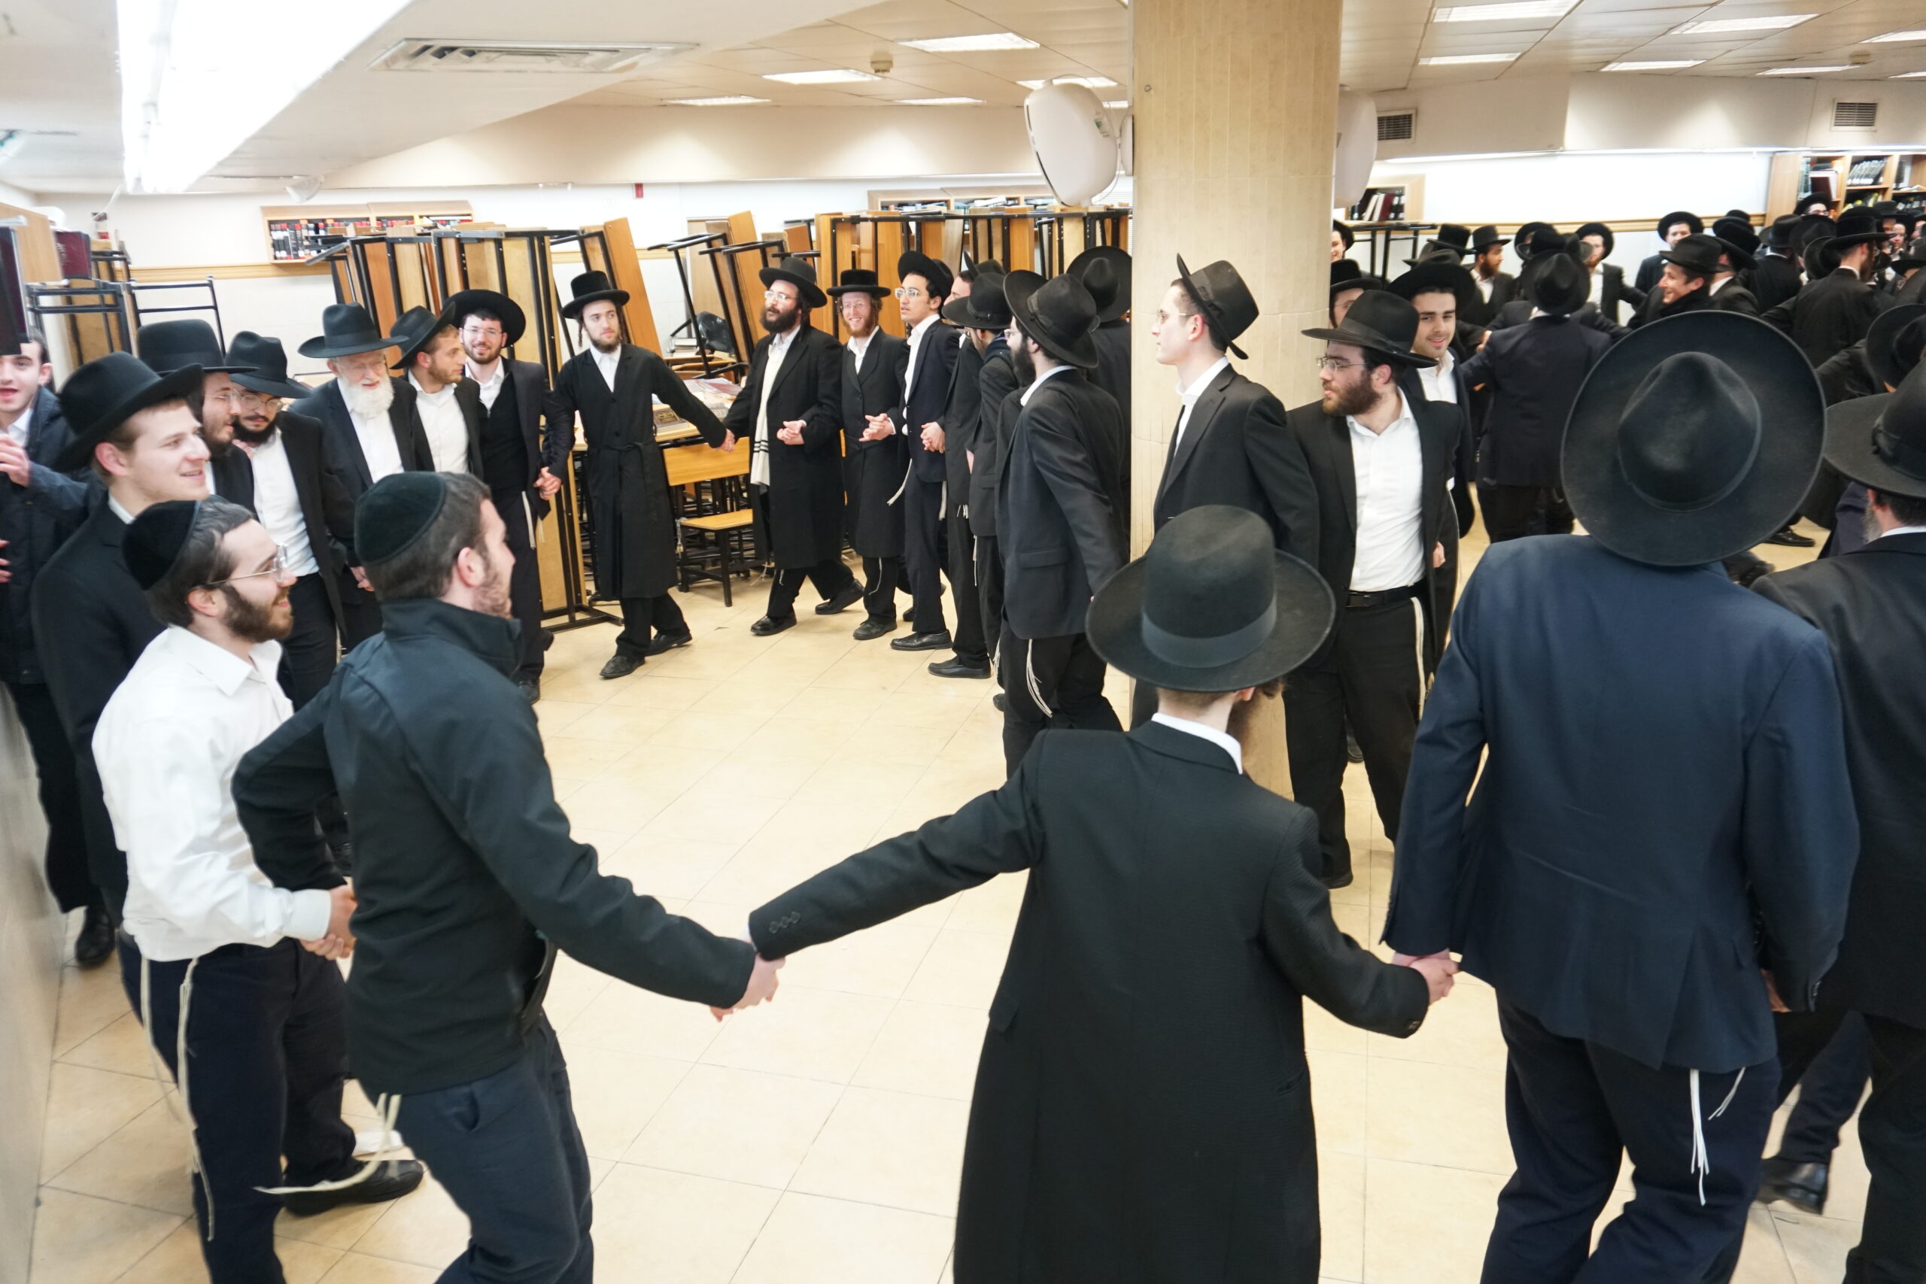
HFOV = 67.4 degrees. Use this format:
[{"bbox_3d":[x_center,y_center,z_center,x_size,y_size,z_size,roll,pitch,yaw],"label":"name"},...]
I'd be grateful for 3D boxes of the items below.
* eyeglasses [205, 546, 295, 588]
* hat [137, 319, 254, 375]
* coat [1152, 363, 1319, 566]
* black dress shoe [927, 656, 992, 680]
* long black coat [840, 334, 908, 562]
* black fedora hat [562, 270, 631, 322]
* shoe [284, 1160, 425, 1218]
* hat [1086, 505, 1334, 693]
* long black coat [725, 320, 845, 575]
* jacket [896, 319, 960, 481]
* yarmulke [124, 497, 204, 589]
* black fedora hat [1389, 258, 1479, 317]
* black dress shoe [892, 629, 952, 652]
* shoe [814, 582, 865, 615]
[{"bbox_3d":[-1.181,-0.119,2.342,0.140,0.045,0.140,-14,21,-28],"label":"eyeglasses"},{"bbox_3d":[-1.953,-0.734,3.580,0.380,0.140,0.340,-4,17,-4],"label":"hat"},{"bbox_3d":[0.795,-0.422,4.250,0.400,0.770,0.520,-5,17,-10],"label":"coat"},{"bbox_3d":[-0.013,0.088,6.582,0.295,0.105,0.105,3,17,15],"label":"black dress shoe"},{"bbox_3d":[-0.445,-0.967,7.104,0.480,1.120,0.330,6,18,22],"label":"long black coat"},{"bbox_3d":[-1.647,-1.543,6.400,0.310,0.155,0.340,-14,10,3],"label":"black fedora hat"},{"bbox_3d":[-1.343,1.152,3.174,0.300,0.115,0.105,-7,18,-17],"label":"shoe"},{"bbox_3d":[0.331,-0.080,1.948,0.325,0.155,0.360,13,33,40],"label":"hat"},{"bbox_3d":[-0.885,-0.976,7.220,0.580,1.180,0.400,12,22,38],"label":"long black coat"},{"bbox_3d":[-0.149,-1.117,6.747,0.340,0.780,0.450,-11,19,-29],"label":"jacket"},{"bbox_3d":[-1.151,-0.146,2.079,0.155,0.155,0.060,19,-17,49],"label":"yarmulke"},{"bbox_3d":[1.822,-1.380,5.600,0.345,0.140,0.375,-1,-25,12],"label":"black fedora hat"},{"bbox_3d":[-0.201,-0.028,6.979,0.295,0.105,0.105,0,17,4],"label":"black dress shoe"},{"bbox_3d":[-0.653,-0.226,7.600,0.285,0.115,0.105,-30,21,-4],"label":"shoe"}]

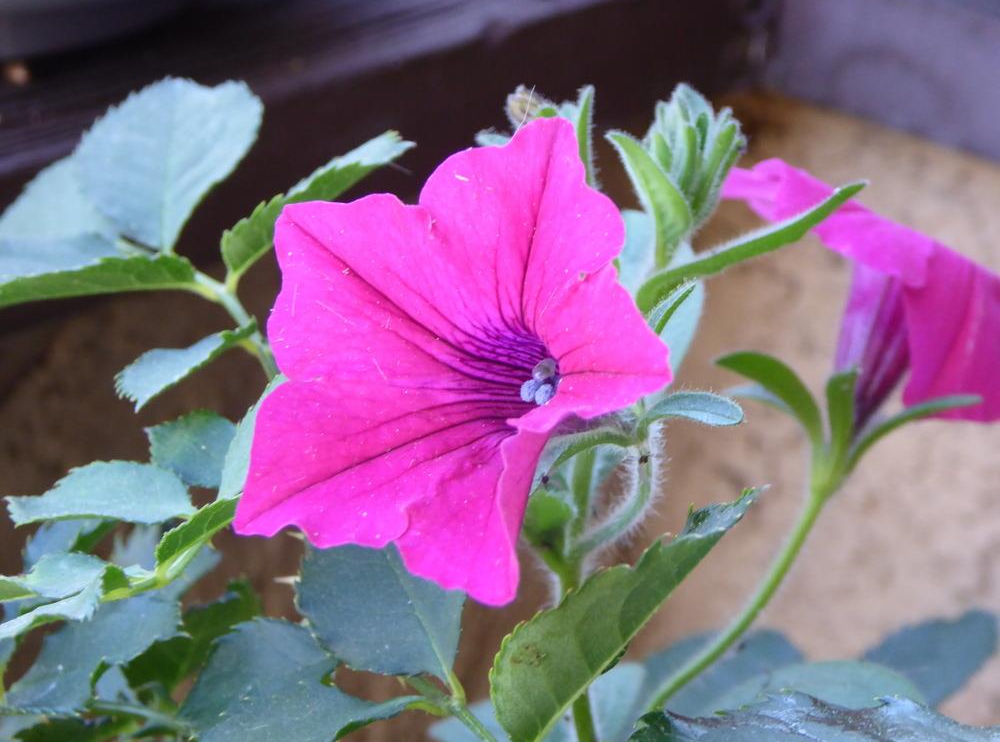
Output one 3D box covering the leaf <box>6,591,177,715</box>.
[{"bbox_3d":[-0.069,0.047,0.475,0.031,0.005,0.018,-31,38,-12],"label":"leaf"}]

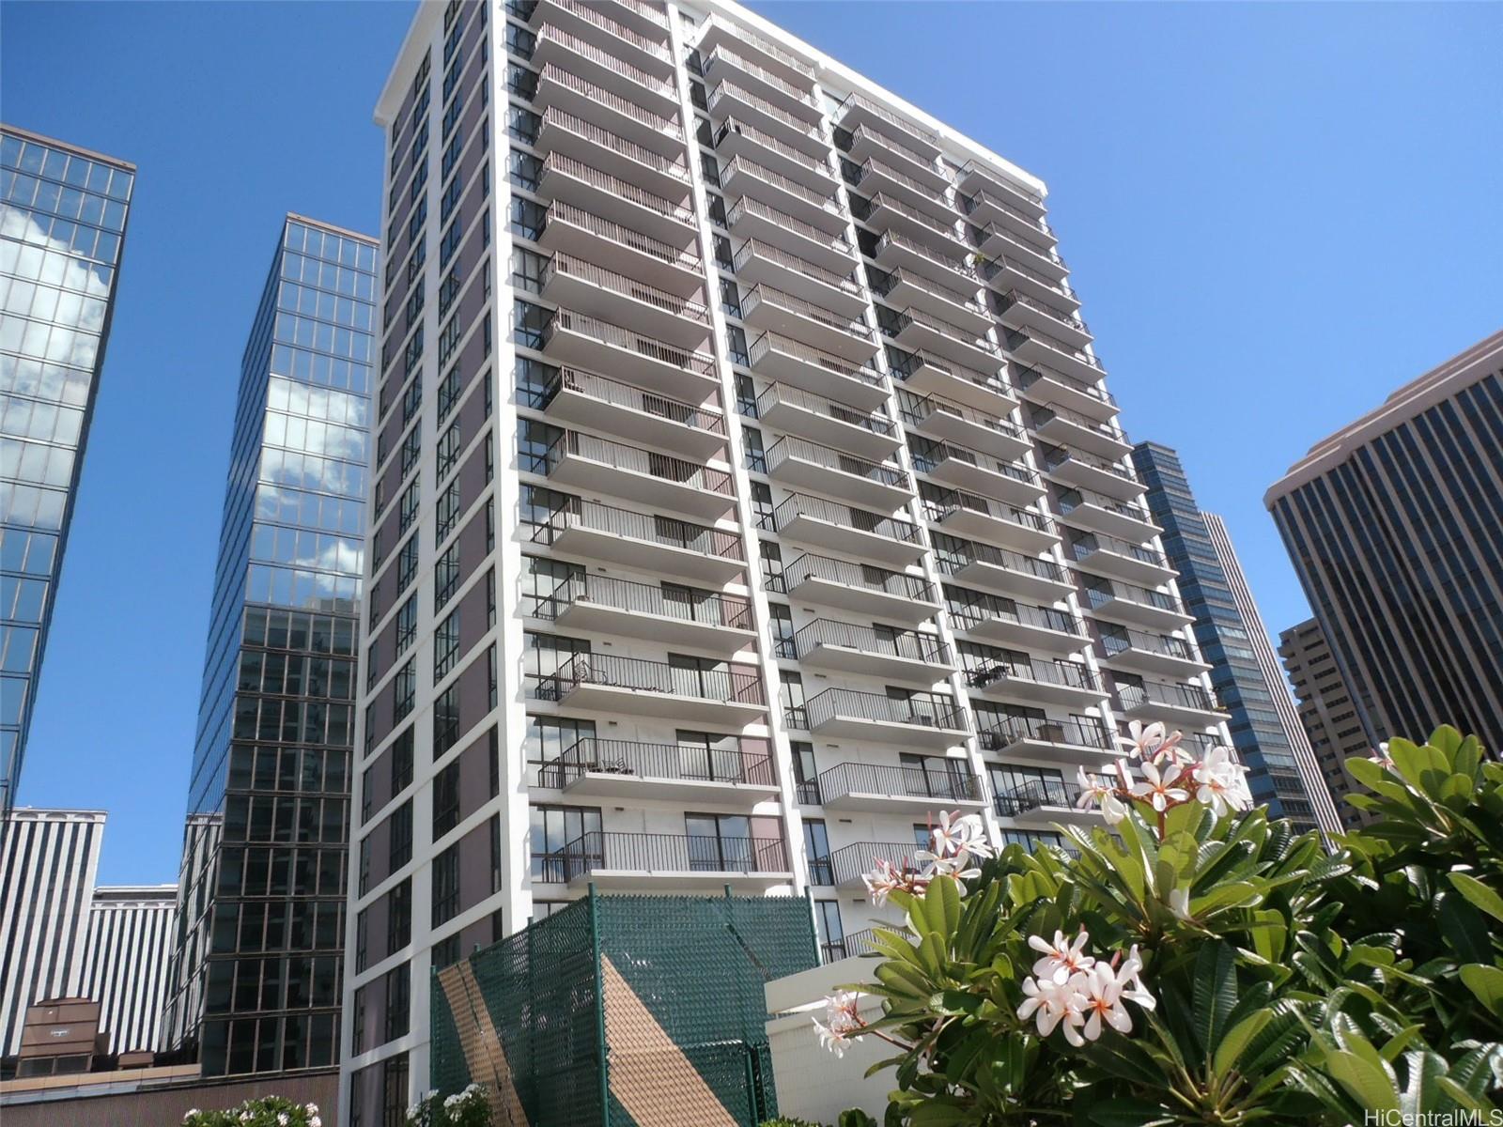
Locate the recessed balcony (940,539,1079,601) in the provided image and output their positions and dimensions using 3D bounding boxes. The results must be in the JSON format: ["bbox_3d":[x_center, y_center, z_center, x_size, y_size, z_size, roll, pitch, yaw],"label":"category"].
[{"bbox_3d":[12.062,0.437,47.612,6.829,1.191,1.408,12,-34,-34],"label":"recessed balcony"}]

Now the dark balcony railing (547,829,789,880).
[{"bbox_3d":[-1.996,8.702,30.507,6.727,1.048,1.354,12,-34,-34],"label":"dark balcony railing"}]

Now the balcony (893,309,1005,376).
[{"bbox_3d":[10.324,-11.362,53.938,6.829,1.191,1.408,12,-34,-34],"label":"balcony"}]

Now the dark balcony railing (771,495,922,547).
[{"bbox_3d":[4.186,-1.360,42.718,6.761,1.058,1.395,12,-34,-34],"label":"dark balcony railing"}]

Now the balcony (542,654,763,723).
[{"bbox_3d":[-2.705,4.086,33.367,6.926,1.185,1.434,12,-34,-34],"label":"balcony"}]

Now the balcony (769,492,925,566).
[{"bbox_3d":[4.148,-1.311,42.177,6.790,1.191,1.408,12,-34,-34],"label":"balcony"}]

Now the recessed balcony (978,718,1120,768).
[{"bbox_3d":[13.215,7.653,44.452,6.965,1.205,1.611,12,-34,-34],"label":"recessed balcony"}]

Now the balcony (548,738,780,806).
[{"bbox_3d":[-2.396,6.508,32.154,6.958,1.205,1.611,12,-34,-34],"label":"balcony"}]

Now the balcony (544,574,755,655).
[{"bbox_3d":[-3.056,1.702,34.630,6.926,1.185,1.434,12,-34,-34],"label":"balcony"}]

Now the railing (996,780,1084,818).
[{"bbox_3d":[13.548,9.986,43.225,6.742,1.059,1.572,12,-34,-34],"label":"railing"}]

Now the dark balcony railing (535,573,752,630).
[{"bbox_3d":[-3.083,1.653,34.667,6.748,1.058,1.395,12,-34,-34],"label":"dark balcony railing"}]

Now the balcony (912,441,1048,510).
[{"bbox_3d":[11.451,-4.286,50.829,6.965,1.205,1.611,12,-34,-34],"label":"balcony"}]

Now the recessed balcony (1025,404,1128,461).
[{"bbox_3d":[18.532,-7.266,58.070,6.751,1.191,1.408,12,-34,-34],"label":"recessed balcony"}]

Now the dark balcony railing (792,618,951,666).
[{"bbox_3d":[4.911,3.470,40.572,6.796,1.040,1.412,12,-34,-34],"label":"dark balcony railing"}]

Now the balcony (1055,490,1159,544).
[{"bbox_3d":[19.582,-2.550,56.630,6.891,1.238,1.485,12,-34,-34],"label":"balcony"}]

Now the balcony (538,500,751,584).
[{"bbox_3d":[-3.363,-0.686,35.515,6.835,1.191,1.408,12,-34,-34],"label":"balcony"}]

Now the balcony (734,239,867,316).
[{"bbox_3d":[2.410,-13.109,48.503,6.790,1.191,1.408,12,-34,-34],"label":"balcony"}]

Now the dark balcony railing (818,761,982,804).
[{"bbox_3d":[5.515,8.078,37.169,6.682,1.048,1.354,12,-34,-34],"label":"dark balcony railing"}]

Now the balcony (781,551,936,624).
[{"bbox_3d":[4.569,1.114,41.709,6.884,1.238,1.485,12,-34,-34],"label":"balcony"}]

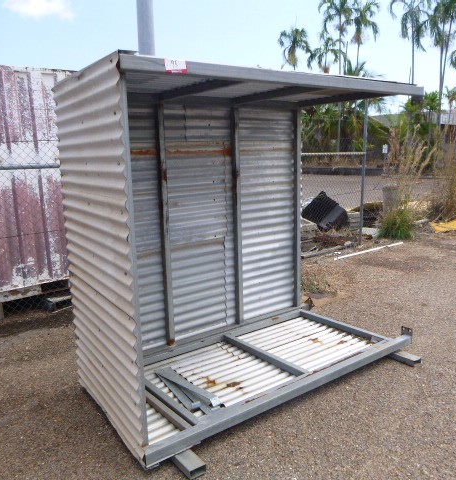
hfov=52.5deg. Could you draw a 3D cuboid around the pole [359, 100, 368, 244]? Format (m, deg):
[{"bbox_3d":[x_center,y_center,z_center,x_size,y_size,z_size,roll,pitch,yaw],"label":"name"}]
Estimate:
[{"bbox_3d":[2.308,-1.174,7.800,0.060,2.532,0.060,-7,13,-35],"label":"pole"}]

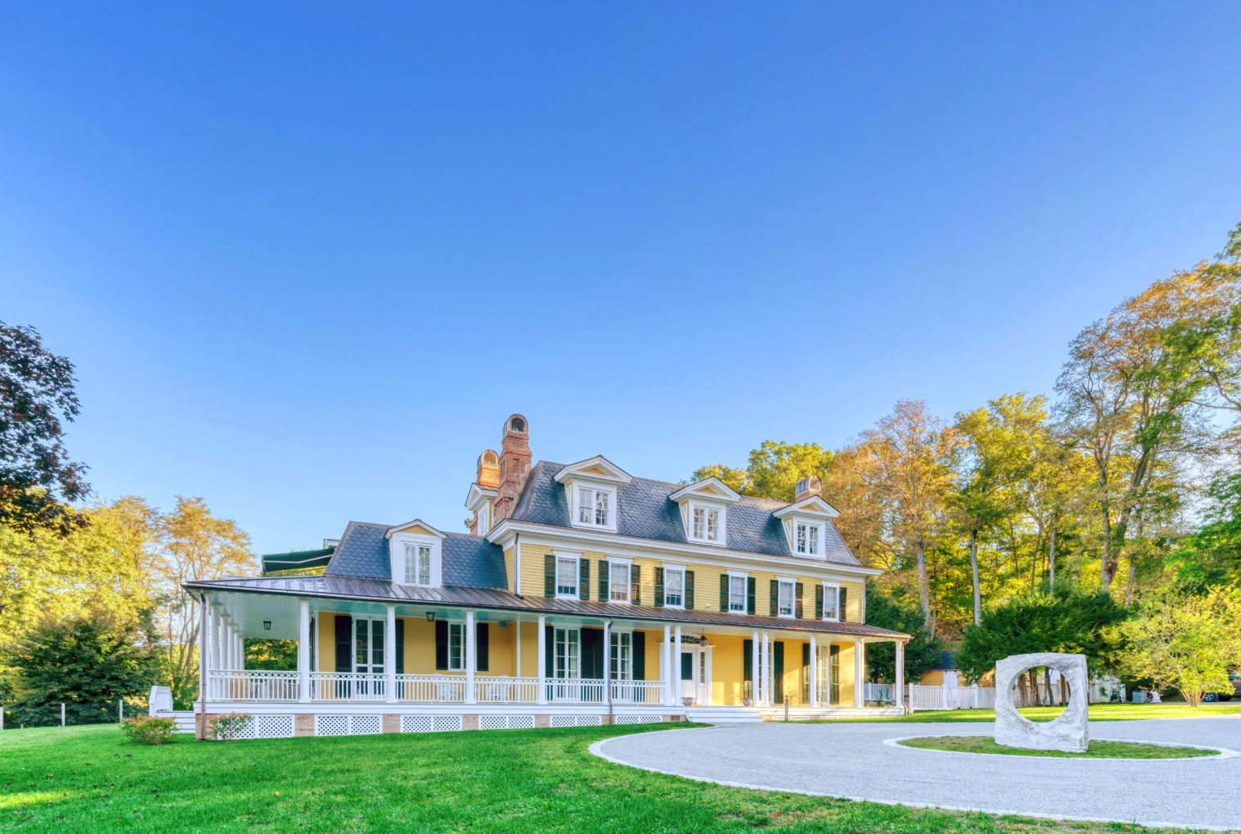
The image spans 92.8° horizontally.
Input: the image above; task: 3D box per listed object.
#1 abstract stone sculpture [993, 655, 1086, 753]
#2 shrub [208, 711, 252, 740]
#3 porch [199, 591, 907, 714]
[{"bbox_3d":[8.405,5.664,11.800,0.450,1.750,1.500,9,-14,-42],"label":"abstract stone sculpture"},{"bbox_3d":[-10.695,8.486,16.200,1.150,0.700,0.900,5,-11,-26],"label":"shrub"},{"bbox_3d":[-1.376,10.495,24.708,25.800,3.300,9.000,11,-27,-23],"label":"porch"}]

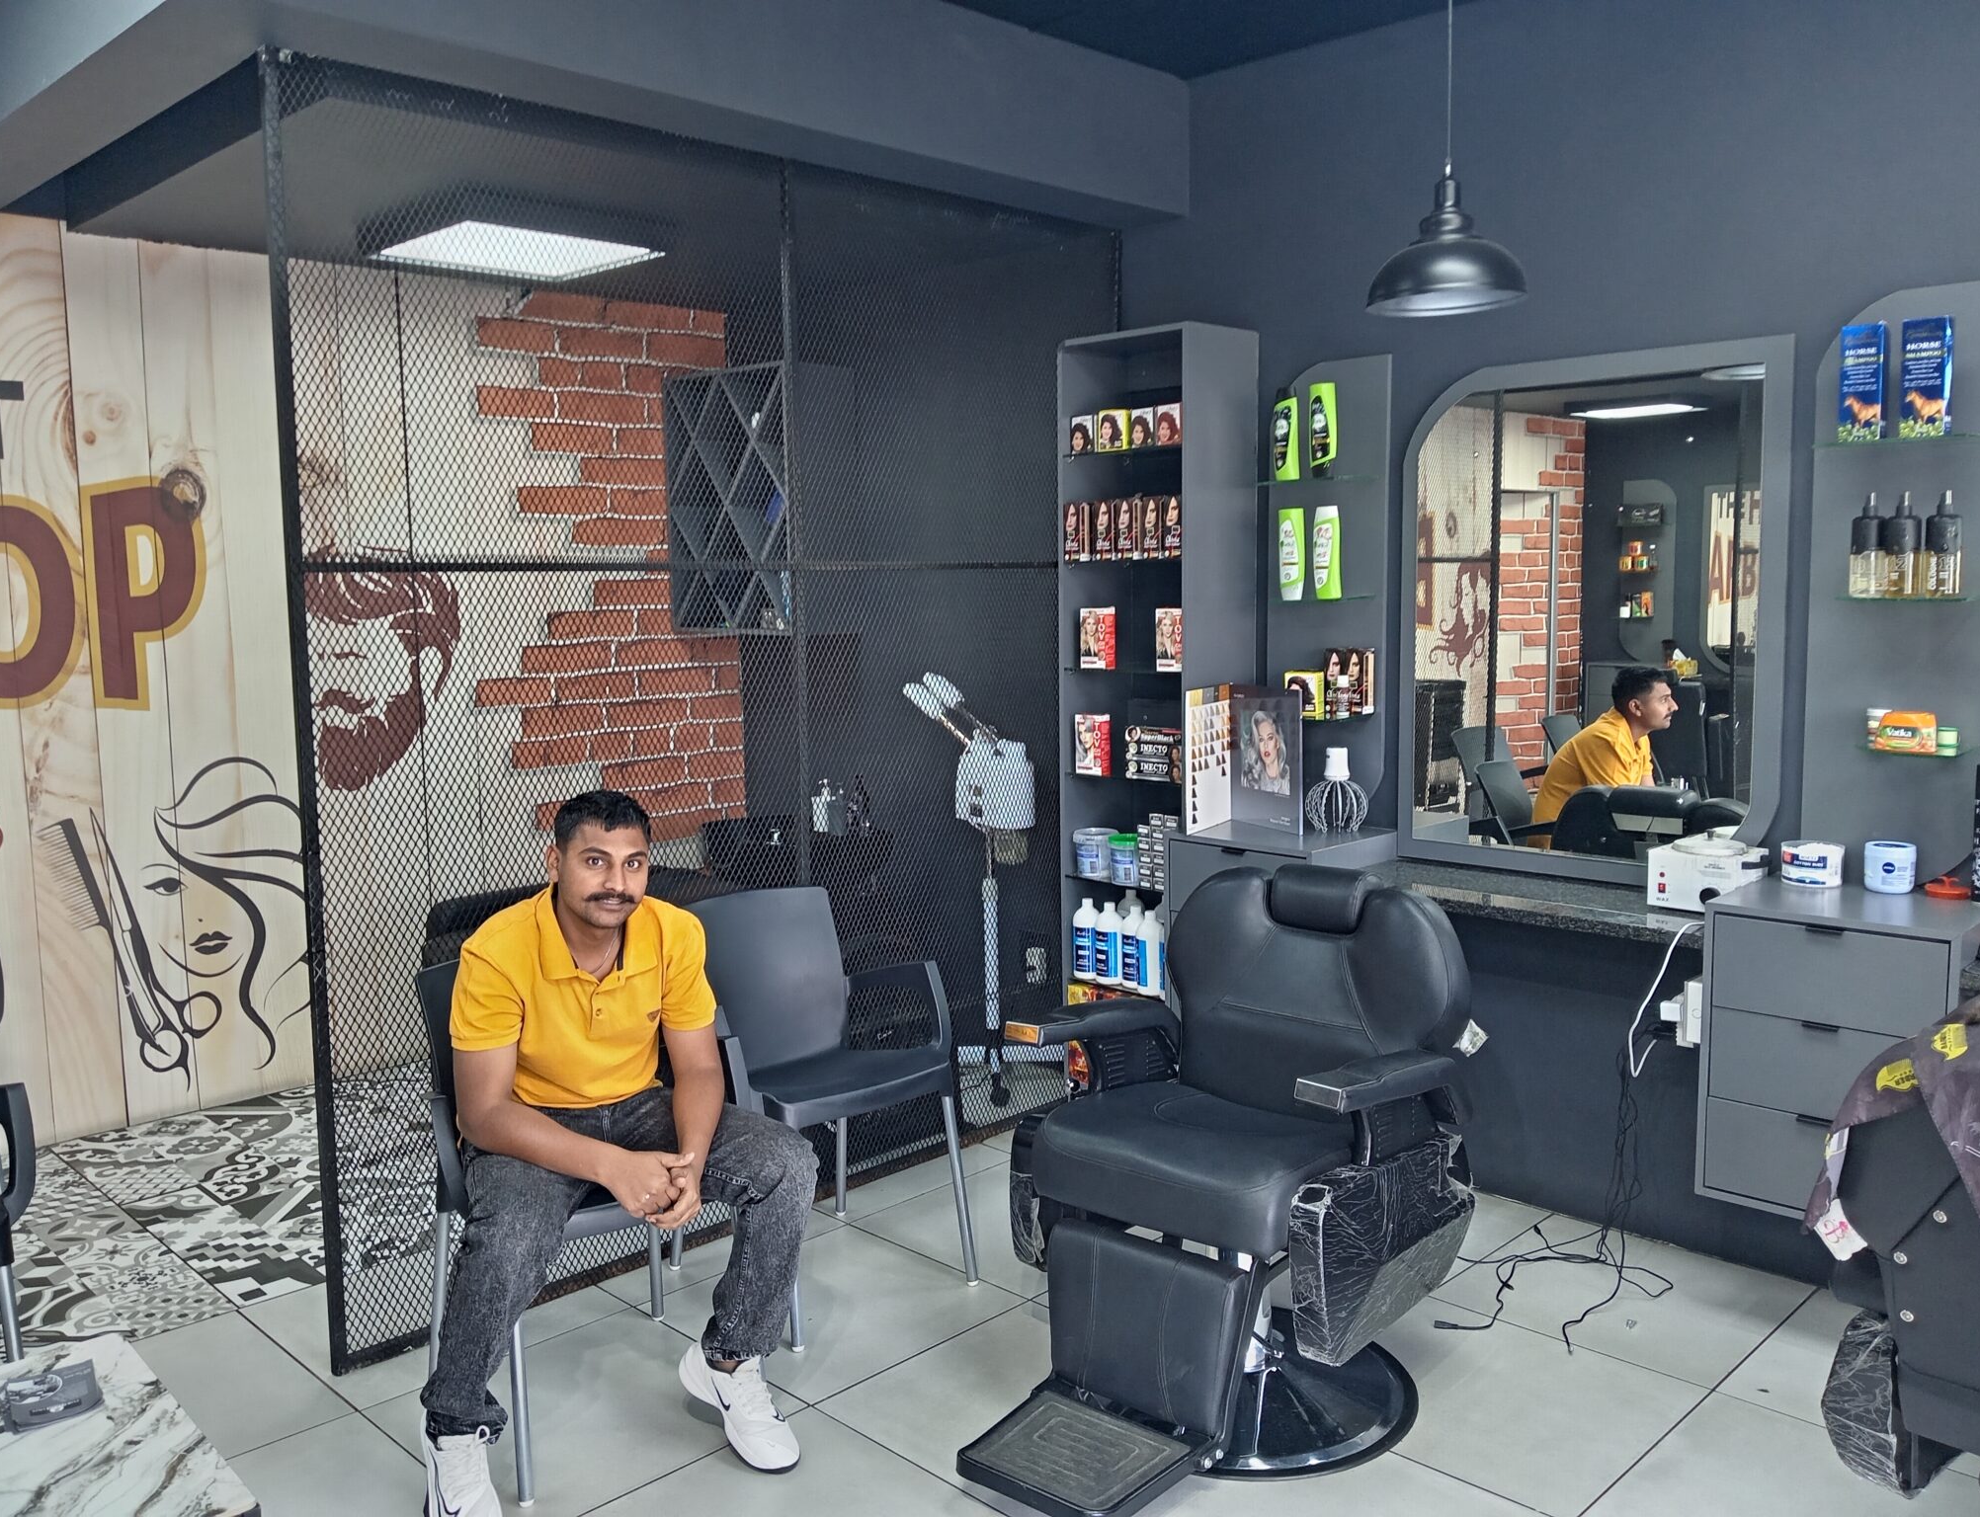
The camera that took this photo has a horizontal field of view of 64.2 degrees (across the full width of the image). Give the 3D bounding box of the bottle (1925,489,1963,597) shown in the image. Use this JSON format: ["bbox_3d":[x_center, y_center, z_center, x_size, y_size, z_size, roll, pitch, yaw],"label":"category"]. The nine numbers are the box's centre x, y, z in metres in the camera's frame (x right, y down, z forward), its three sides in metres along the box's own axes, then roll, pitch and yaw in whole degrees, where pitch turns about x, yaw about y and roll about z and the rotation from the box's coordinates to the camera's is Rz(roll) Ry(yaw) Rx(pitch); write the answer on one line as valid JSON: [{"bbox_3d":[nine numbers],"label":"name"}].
[{"bbox_3d":[1.814,-0.408,2.999,0.059,0.203,0.059,1,6,10],"label":"bottle"}]

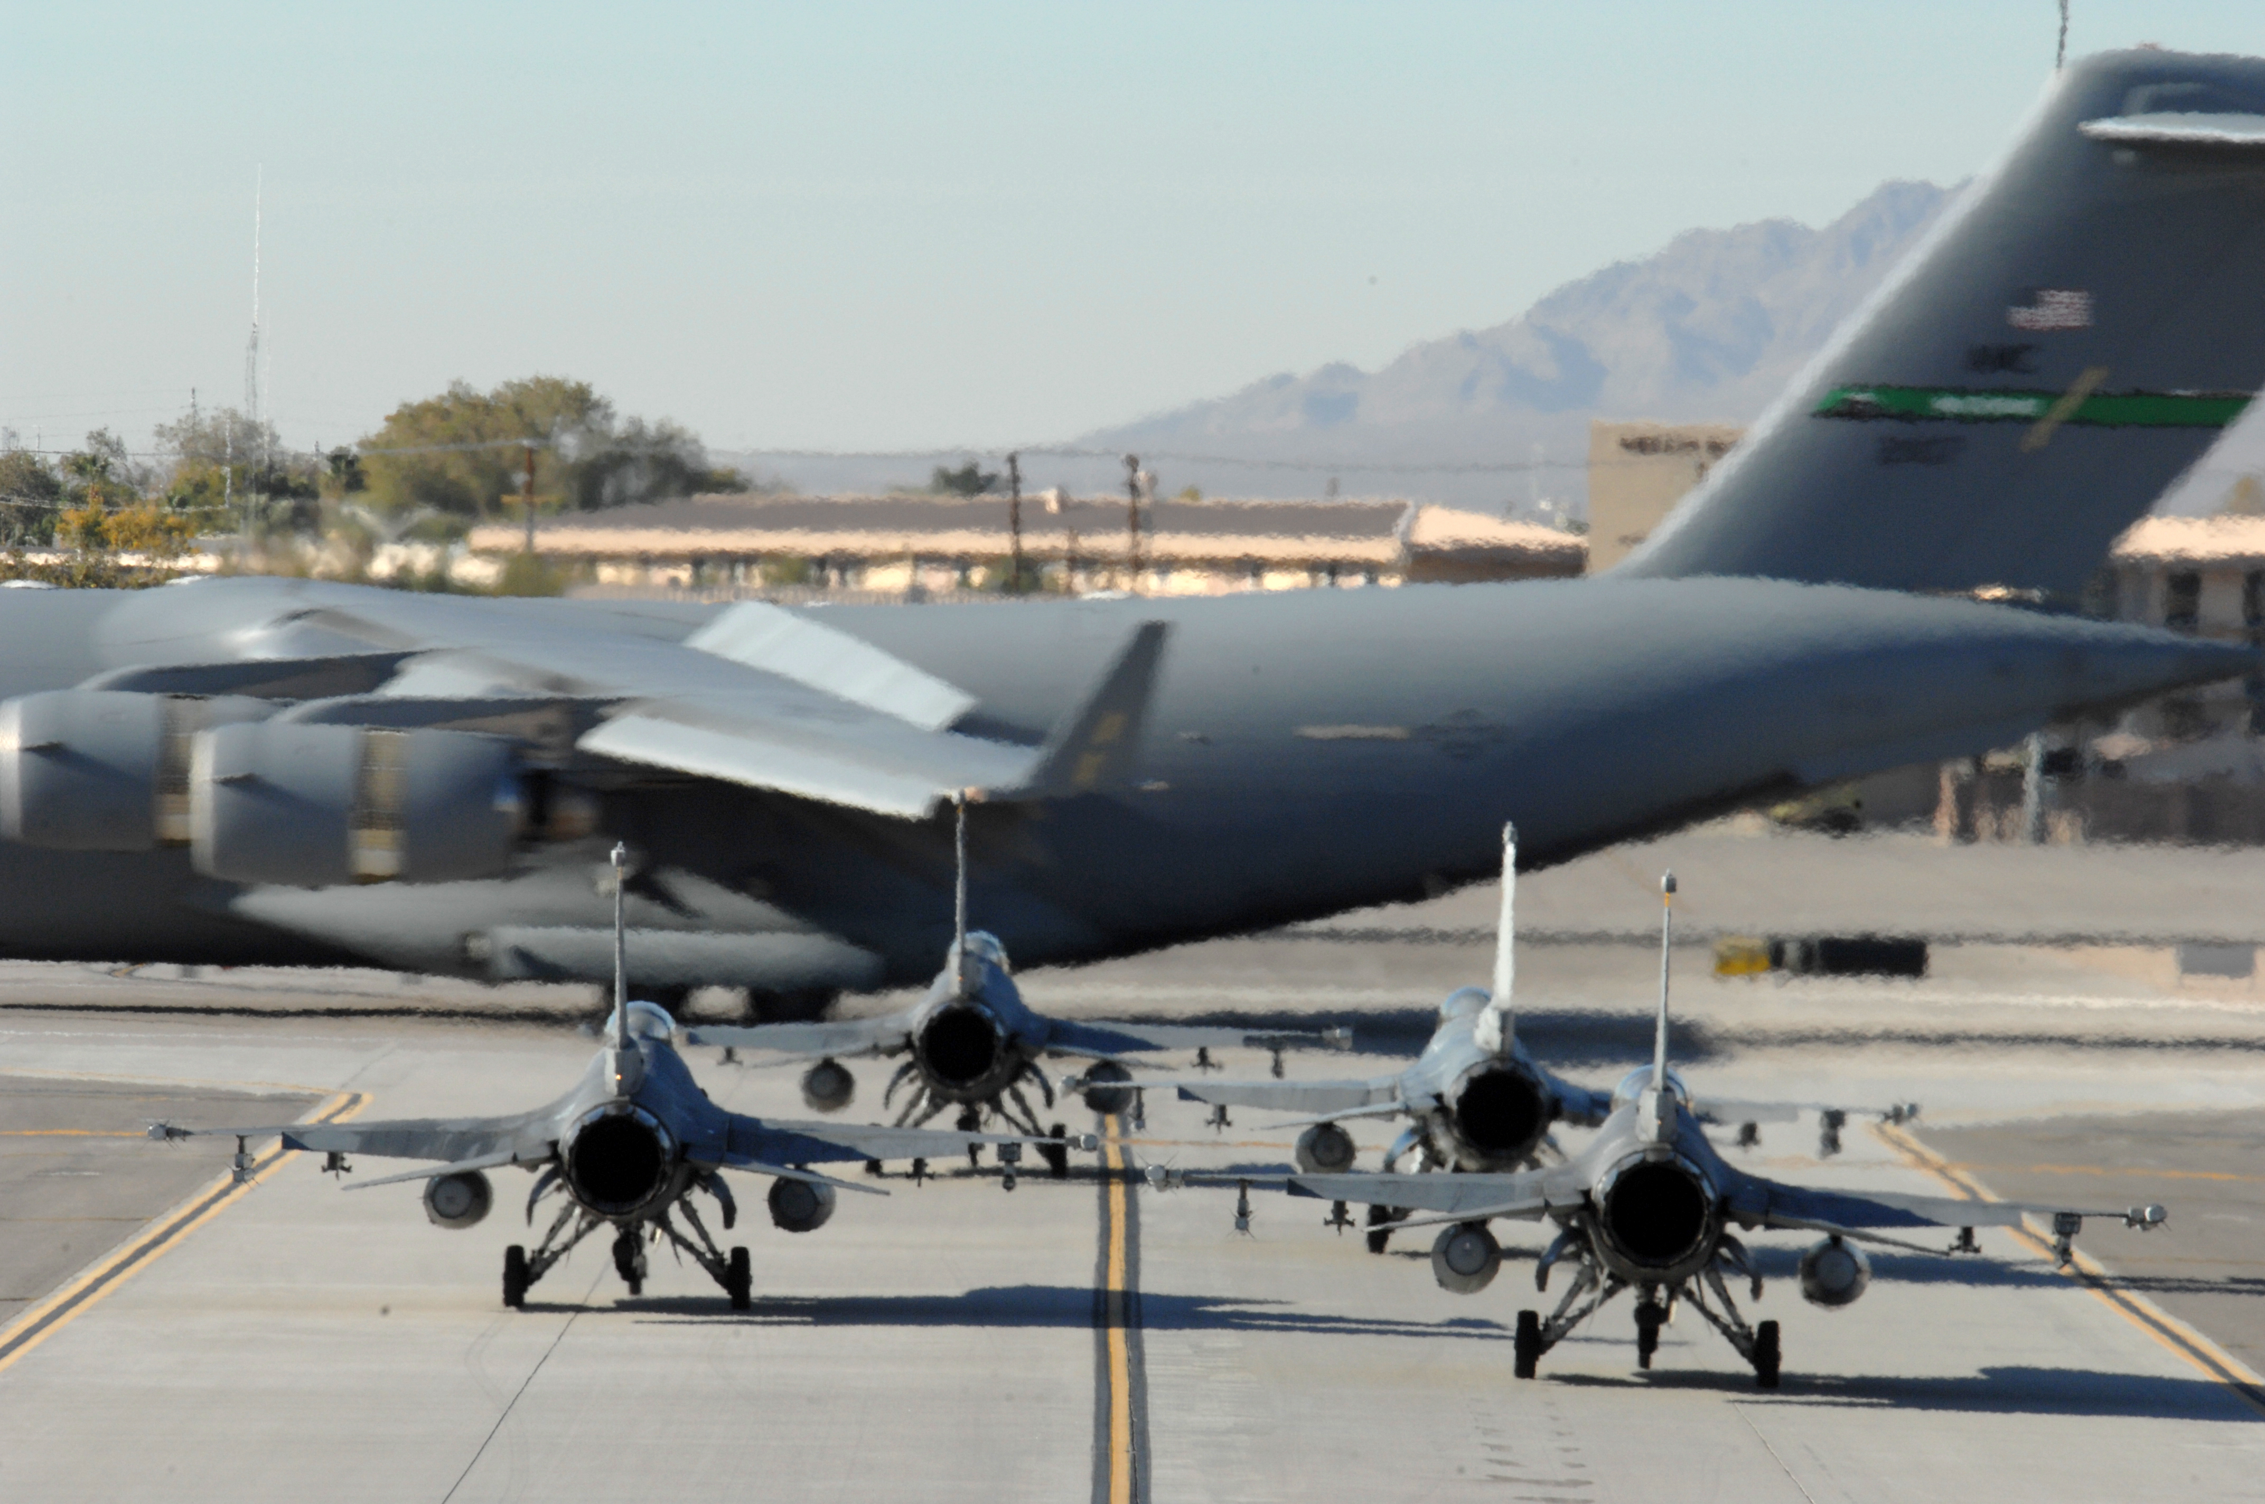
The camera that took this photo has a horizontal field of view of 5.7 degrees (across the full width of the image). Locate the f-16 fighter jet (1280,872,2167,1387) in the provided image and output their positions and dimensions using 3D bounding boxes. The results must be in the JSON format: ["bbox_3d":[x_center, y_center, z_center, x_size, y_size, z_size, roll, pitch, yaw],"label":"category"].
[{"bbox_3d":[5.120,3.660,221.800,9.950,5.000,15.000,2,0,1],"label":"f-16 fighter jet"}]

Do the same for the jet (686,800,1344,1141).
[{"bbox_3d":[-2.100,3.000,294.000,9.950,5.000,15.000,1,0,1],"label":"jet"}]

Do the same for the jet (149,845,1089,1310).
[{"bbox_3d":[-5.240,3.330,237.300,9.950,5.000,15.000,1,0,0],"label":"jet"}]

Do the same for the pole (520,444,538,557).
[{"bbox_3d":[-19.100,-3.700,720.000,0.360,12.000,0.360,1,0,0],"label":"pole"}]

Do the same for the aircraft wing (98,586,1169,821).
[{"bbox_3d":[-8.600,-0.860,376.000,18.000,4.000,24.000,1,0,0],"label":"aircraft wing"}]

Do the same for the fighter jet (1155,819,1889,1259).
[{"bbox_3d":[4.050,3.330,261.500,9.950,5.000,15.000,2,0,-1],"label":"fighter jet"}]

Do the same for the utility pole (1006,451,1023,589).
[{"bbox_3d":[-3.700,-3.600,720.000,0.360,12.000,0.360,1,0,0],"label":"utility pole"}]

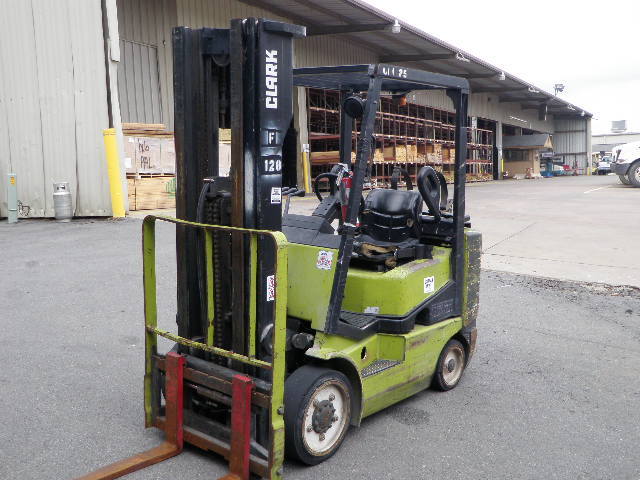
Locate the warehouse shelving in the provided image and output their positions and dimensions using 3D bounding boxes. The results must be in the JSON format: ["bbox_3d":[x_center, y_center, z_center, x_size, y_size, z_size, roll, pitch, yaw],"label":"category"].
[{"bbox_3d":[5.389,-5.163,36.927,1.400,4.100,27.000,1,6,29],"label":"warehouse shelving"}]

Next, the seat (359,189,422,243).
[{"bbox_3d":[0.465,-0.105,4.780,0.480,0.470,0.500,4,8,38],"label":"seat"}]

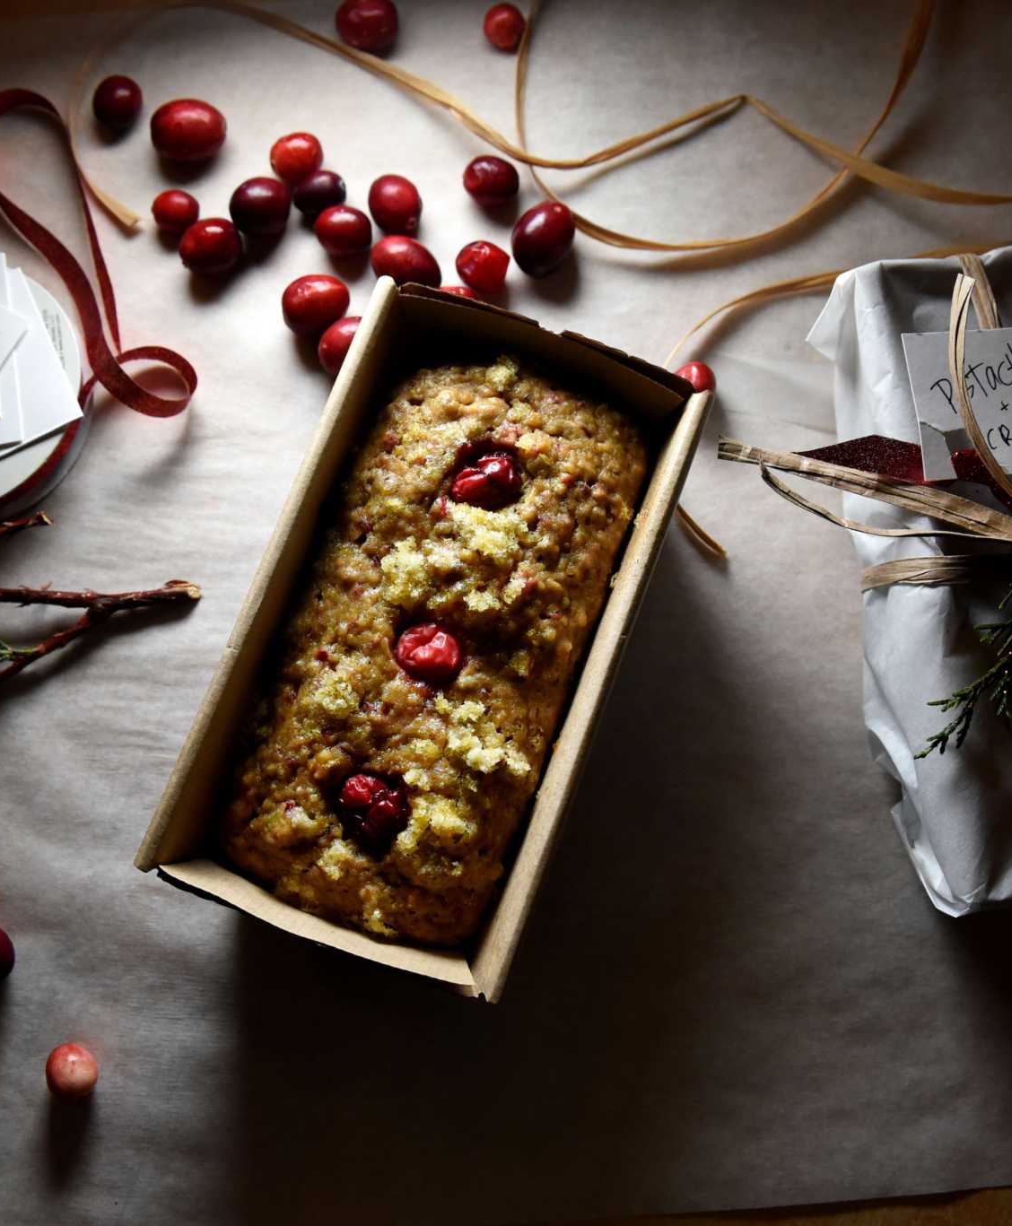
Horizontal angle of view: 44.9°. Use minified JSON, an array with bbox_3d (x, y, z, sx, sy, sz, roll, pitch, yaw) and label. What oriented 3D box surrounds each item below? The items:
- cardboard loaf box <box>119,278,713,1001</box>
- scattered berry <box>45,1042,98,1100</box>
[{"bbox_3d":[-0.017,0.007,0.319,0.088,0.054,0.155,20,80,4],"label":"cardboard loaf box"},{"bbox_3d":[-0.113,0.119,0.319,0.013,0.013,0.014,0,80,0],"label":"scattered berry"}]

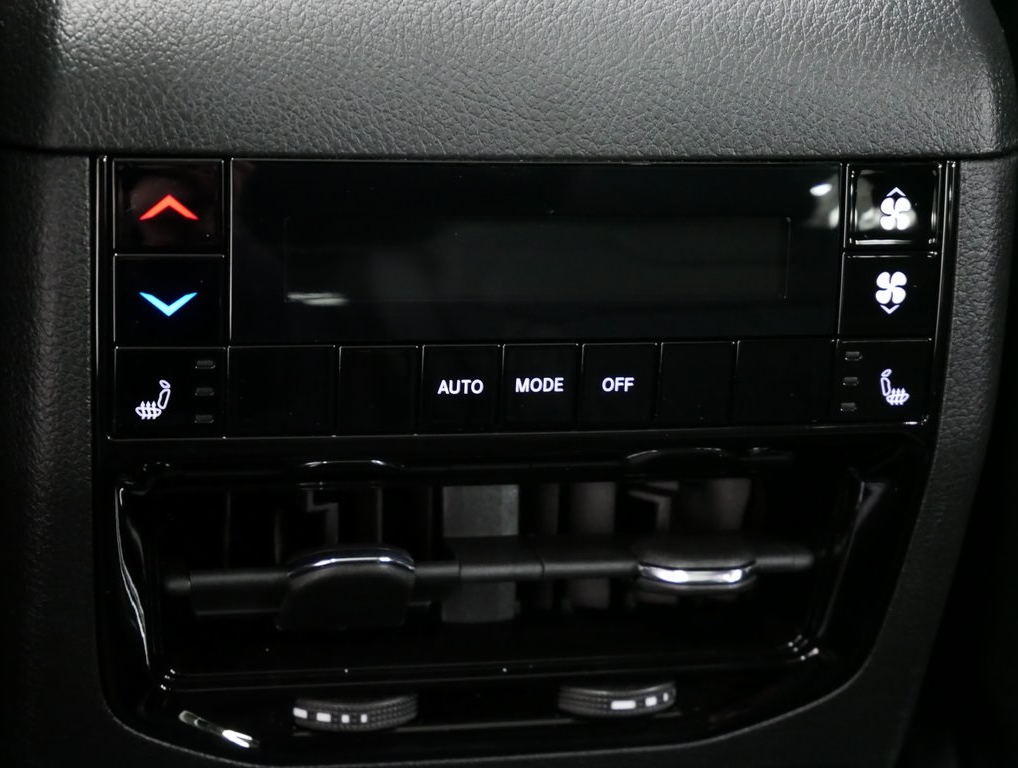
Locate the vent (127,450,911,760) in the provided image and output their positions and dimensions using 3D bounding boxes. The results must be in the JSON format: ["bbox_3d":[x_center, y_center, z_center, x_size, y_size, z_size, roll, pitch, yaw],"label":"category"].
[{"bbox_3d":[0.000,0.042,0.478,0.177,0.069,0.040,-1,12,-12],"label":"vent"}]

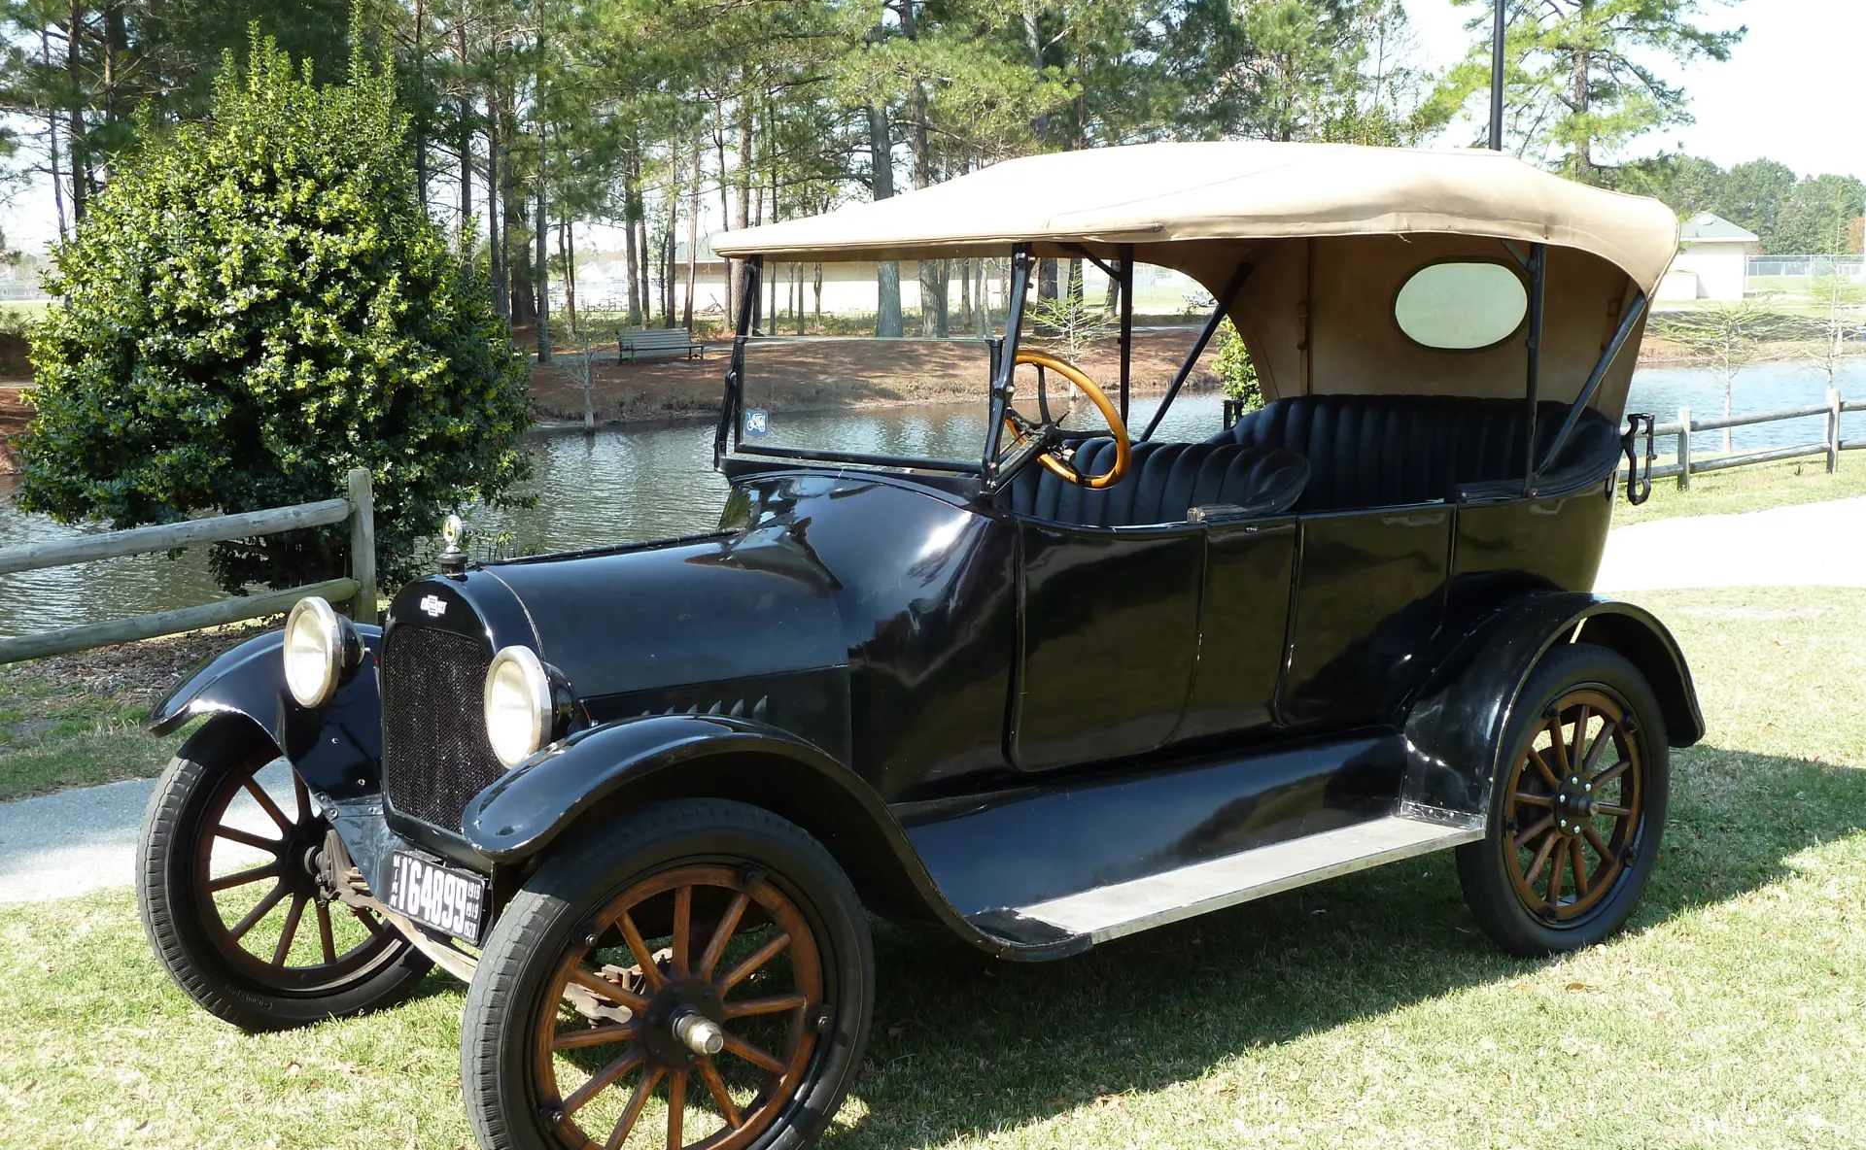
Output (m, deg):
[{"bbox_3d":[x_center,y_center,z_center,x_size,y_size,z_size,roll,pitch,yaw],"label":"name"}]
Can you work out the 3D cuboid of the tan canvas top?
[{"bbox_3d":[0.685,-0.880,5.561,2.237,0.406,1.257,-6,9,-39],"label":"tan canvas top"}]

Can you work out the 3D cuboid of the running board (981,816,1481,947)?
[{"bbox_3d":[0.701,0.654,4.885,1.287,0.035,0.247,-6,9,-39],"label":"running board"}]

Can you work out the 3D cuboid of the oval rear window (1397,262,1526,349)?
[{"bbox_3d":[1.441,-0.740,6.209,0.025,0.253,0.451,15,-4,-40],"label":"oval rear window"}]

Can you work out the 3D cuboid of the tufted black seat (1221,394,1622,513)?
[{"bbox_3d":[1.138,-0.139,6.031,0.673,0.673,1.228,-6,9,-39],"label":"tufted black seat"}]

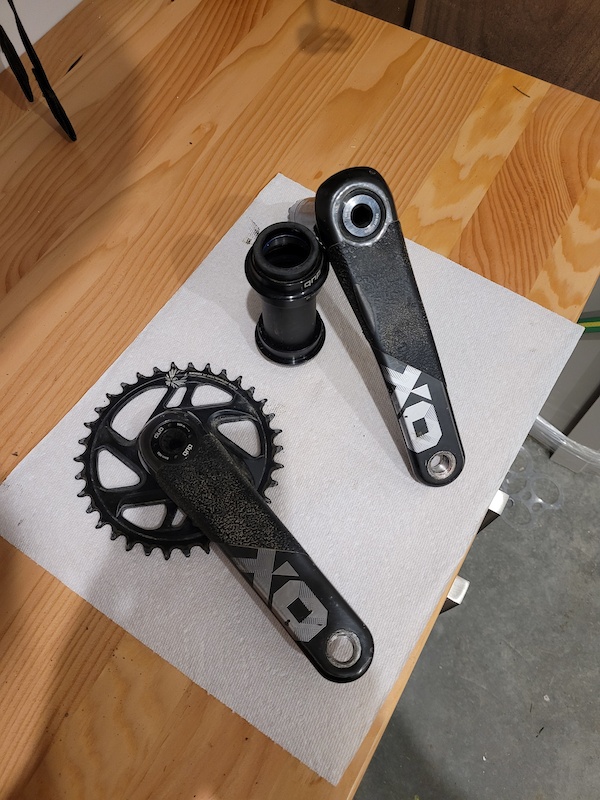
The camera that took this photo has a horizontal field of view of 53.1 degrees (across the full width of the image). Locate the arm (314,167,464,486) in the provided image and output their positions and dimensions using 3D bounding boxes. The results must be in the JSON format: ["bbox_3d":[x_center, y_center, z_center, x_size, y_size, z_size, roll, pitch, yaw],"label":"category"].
[{"bbox_3d":[0.059,-0.041,0.382,0.043,0.034,0.208,-22,108,-7],"label":"arm"}]

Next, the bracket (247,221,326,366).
[{"bbox_3d":[-0.008,-0.070,0.408,0.053,0.106,0.053,0,66,-1],"label":"bracket"}]

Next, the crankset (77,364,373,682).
[{"bbox_3d":[-0.047,0.070,0.384,0.143,0.036,0.254,-37,71,-16],"label":"crankset"}]

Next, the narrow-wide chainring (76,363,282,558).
[{"bbox_3d":[-0.083,0.037,0.414,0.143,0.010,0.143,0,65,-1],"label":"narrow-wide chainring"}]

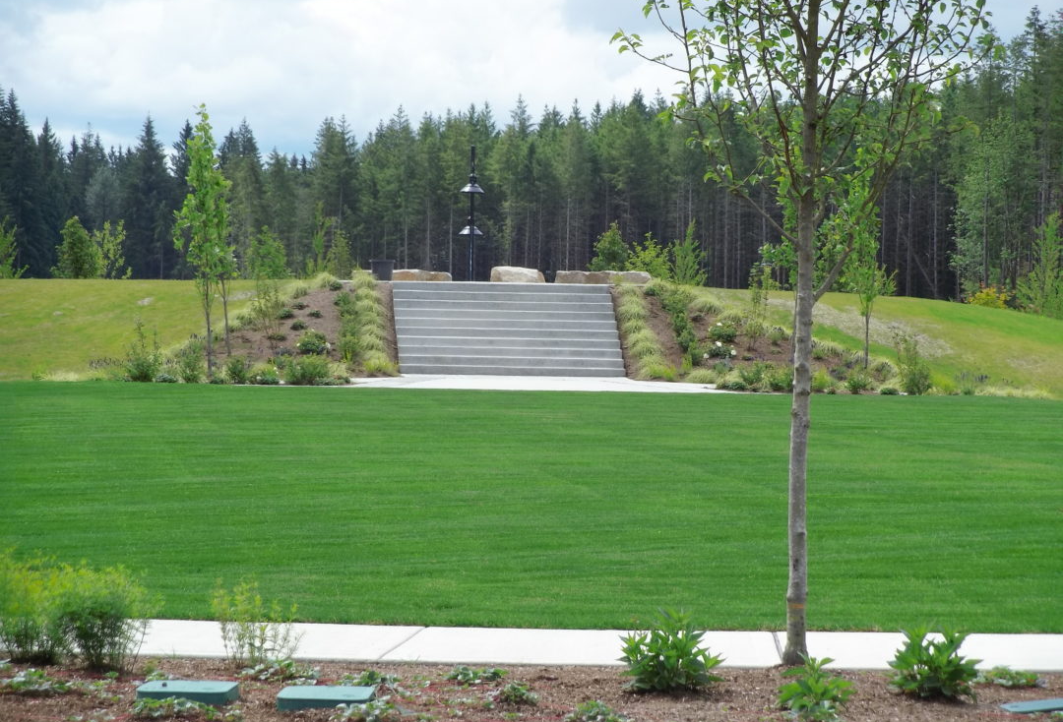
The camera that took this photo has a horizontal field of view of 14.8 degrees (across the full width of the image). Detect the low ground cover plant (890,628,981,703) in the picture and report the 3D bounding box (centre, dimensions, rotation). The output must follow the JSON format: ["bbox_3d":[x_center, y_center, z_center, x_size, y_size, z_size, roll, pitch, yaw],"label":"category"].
[{"bbox_3d":[1.631,1.218,16.550,0.365,0.275,0.350,1,1,6],"label":"low ground cover plant"}]

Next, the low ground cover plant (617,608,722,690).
[{"bbox_3d":[0.572,1.169,16.650,0.410,0.325,0.390,1,1,2],"label":"low ground cover plant"}]

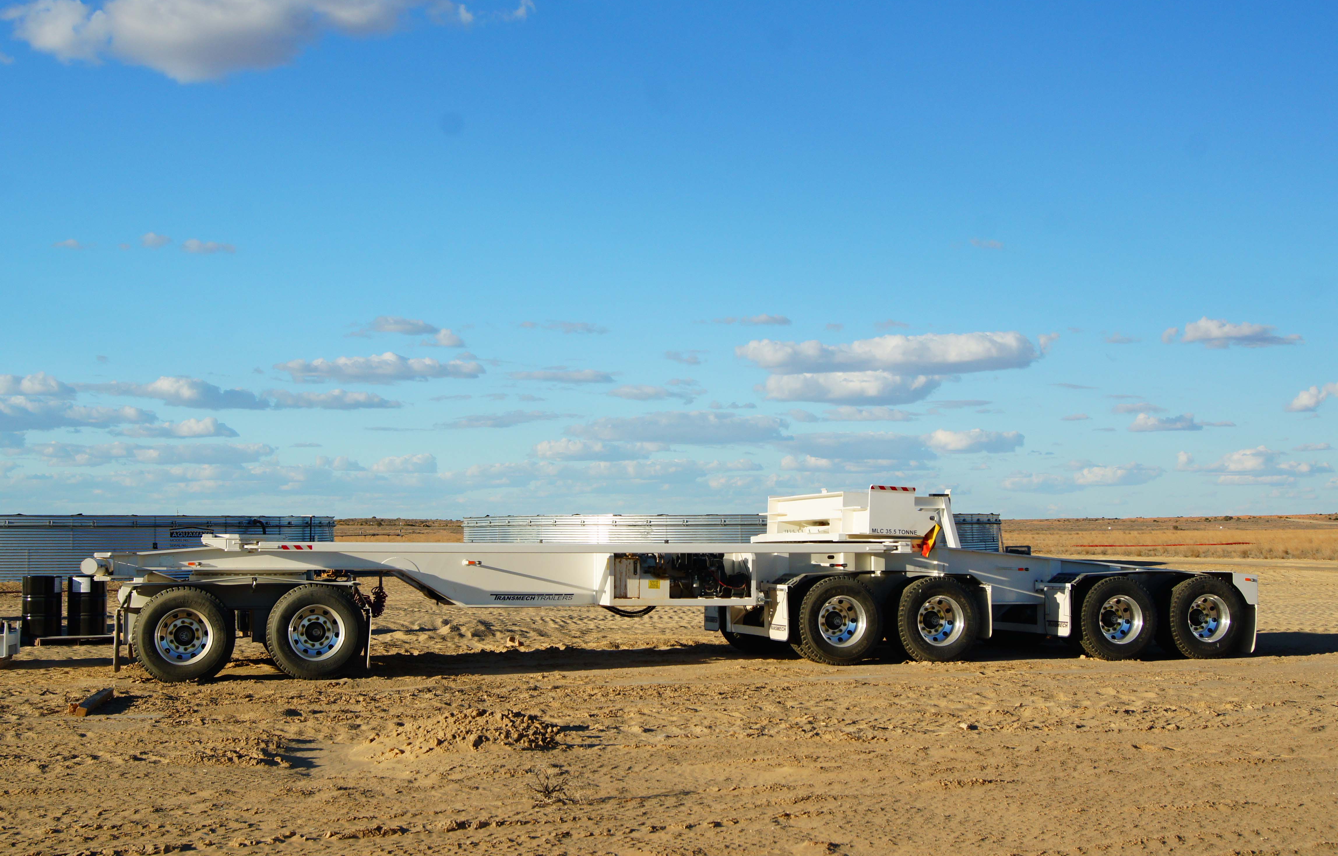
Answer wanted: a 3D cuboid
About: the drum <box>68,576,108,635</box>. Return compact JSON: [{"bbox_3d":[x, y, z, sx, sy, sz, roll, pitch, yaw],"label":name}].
[{"bbox_3d":[-8.950,2.730,25.750,0.585,0.885,0.585,0,-3,0],"label":"drum"}]

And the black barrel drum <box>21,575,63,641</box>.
[{"bbox_3d":[-9.530,2.700,25.400,0.585,0.885,0.585,0,-3,0],"label":"black barrel drum"}]

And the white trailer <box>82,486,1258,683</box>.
[{"bbox_3d":[0.240,1.805,20.750,14.000,2.120,3.200,1,-3,-16],"label":"white trailer"}]

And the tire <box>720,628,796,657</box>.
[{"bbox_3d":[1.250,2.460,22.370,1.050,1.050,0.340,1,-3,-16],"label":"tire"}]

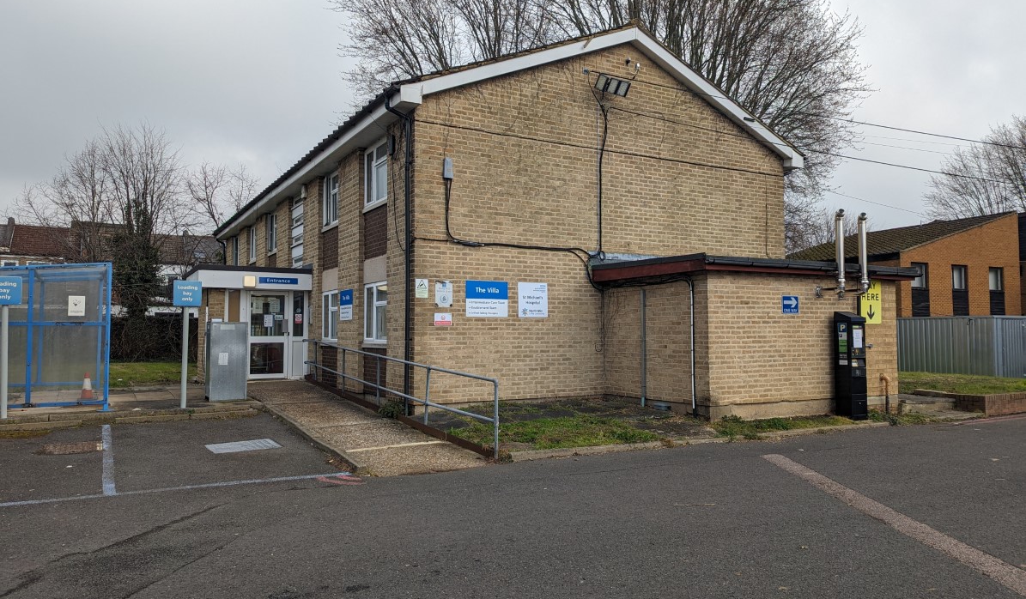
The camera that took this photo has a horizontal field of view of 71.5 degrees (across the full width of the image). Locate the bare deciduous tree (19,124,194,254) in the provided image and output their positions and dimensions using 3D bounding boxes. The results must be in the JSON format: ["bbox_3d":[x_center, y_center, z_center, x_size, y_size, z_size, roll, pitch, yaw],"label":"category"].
[{"bbox_3d":[-16.417,-2.274,28.500,7.100,9.500,6.400,1,-3,-30],"label":"bare deciduous tree"}]

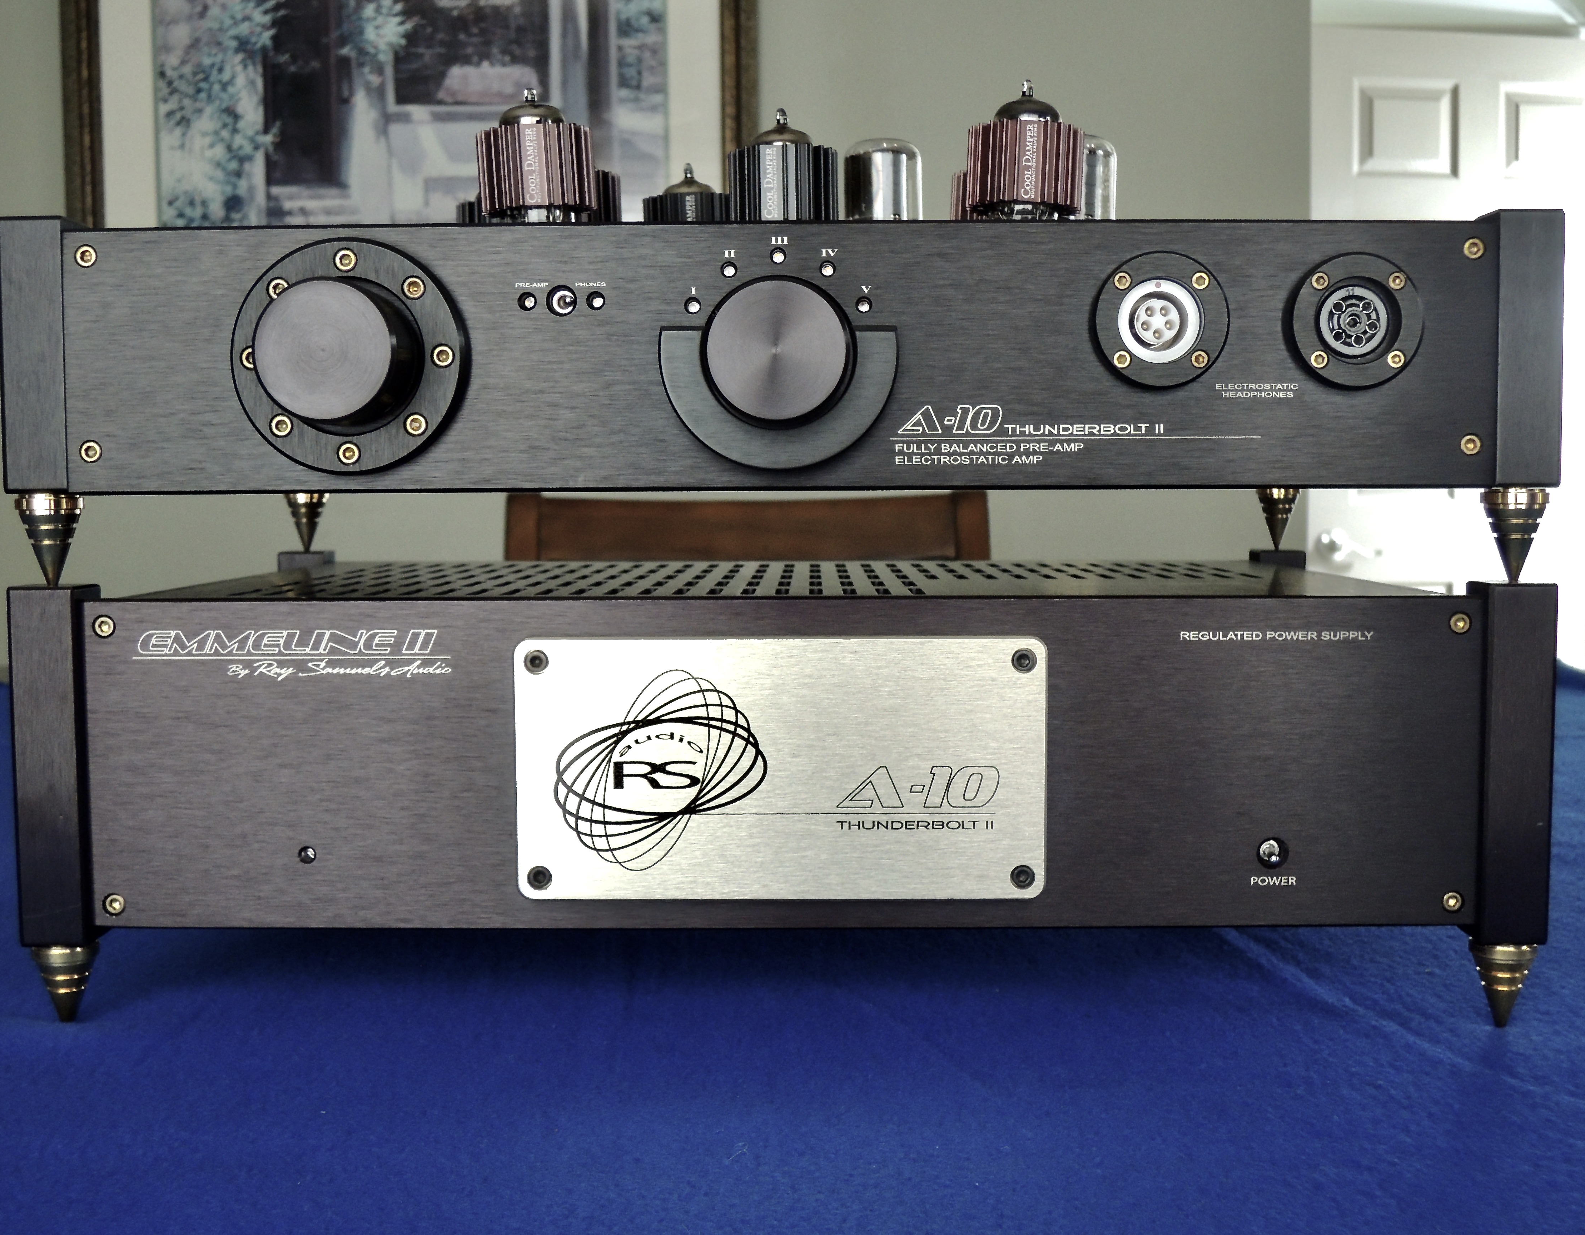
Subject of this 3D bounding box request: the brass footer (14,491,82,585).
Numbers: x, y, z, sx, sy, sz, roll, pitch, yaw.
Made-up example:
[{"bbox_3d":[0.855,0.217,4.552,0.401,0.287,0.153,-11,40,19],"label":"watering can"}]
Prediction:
[{"bbox_3d":[-0.218,-0.023,0.561,0.021,0.028,0.021,0,4,1],"label":"brass footer"}]

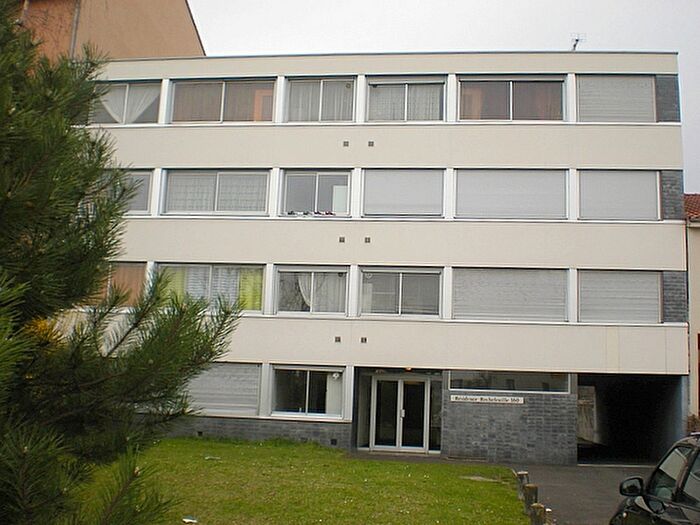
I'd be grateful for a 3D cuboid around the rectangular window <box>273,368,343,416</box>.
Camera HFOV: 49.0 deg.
[{"bbox_3d":[-1.143,3.521,20.854,1.868,1.211,0.130,1,-9,7],"label":"rectangular window"}]

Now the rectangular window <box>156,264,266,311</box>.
[{"bbox_3d":[-3.886,0.703,21.630,2.989,1.237,0.130,1,-9,7],"label":"rectangular window"}]

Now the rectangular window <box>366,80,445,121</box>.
[{"bbox_3d":[1.591,-4.571,21.842,2.215,1.251,0.120,1,-9,7],"label":"rectangular window"}]

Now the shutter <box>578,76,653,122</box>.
[{"bbox_3d":[7.241,-4.465,21.032,2.036,1.349,0.130,1,-9,7],"label":"shutter"}]

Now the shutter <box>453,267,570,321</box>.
[{"bbox_3d":[4.409,0.872,21.159,3.170,1.473,0.150,1,-10,7],"label":"shutter"}]

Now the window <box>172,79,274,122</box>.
[{"bbox_3d":[-3.683,-4.706,22.446,2.977,1.311,0.130,1,-9,7],"label":"window"}]

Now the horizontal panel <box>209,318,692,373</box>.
[{"bbox_3d":[0.164,2.190,21.386,17.738,1.396,0.250,1,-10,7],"label":"horizontal panel"}]

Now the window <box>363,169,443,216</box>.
[{"bbox_3d":[1.510,-1.975,22.001,2.306,1.430,0.150,1,-10,7],"label":"window"}]

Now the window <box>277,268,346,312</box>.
[{"bbox_3d":[-1.090,0.790,21.862,2.097,1.412,0.150,1,-10,7],"label":"window"}]

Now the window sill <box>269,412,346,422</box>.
[{"bbox_3d":[-1.129,4.160,20.651,2.109,0.120,0.220,1,-9,7],"label":"window sill"}]

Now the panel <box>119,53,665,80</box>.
[{"bbox_3d":[0.553,-5.523,21.973,16.891,0.600,0.220,1,-9,7],"label":"panel"}]

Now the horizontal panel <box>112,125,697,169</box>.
[{"bbox_3d":[0.396,-3.389,22.350,17.781,1.322,0.250,1,-10,7],"label":"horizontal panel"}]

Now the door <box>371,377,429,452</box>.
[{"bbox_3d":[1.432,4.342,22.012,1.686,2.083,0.100,1,-10,7],"label":"door"}]

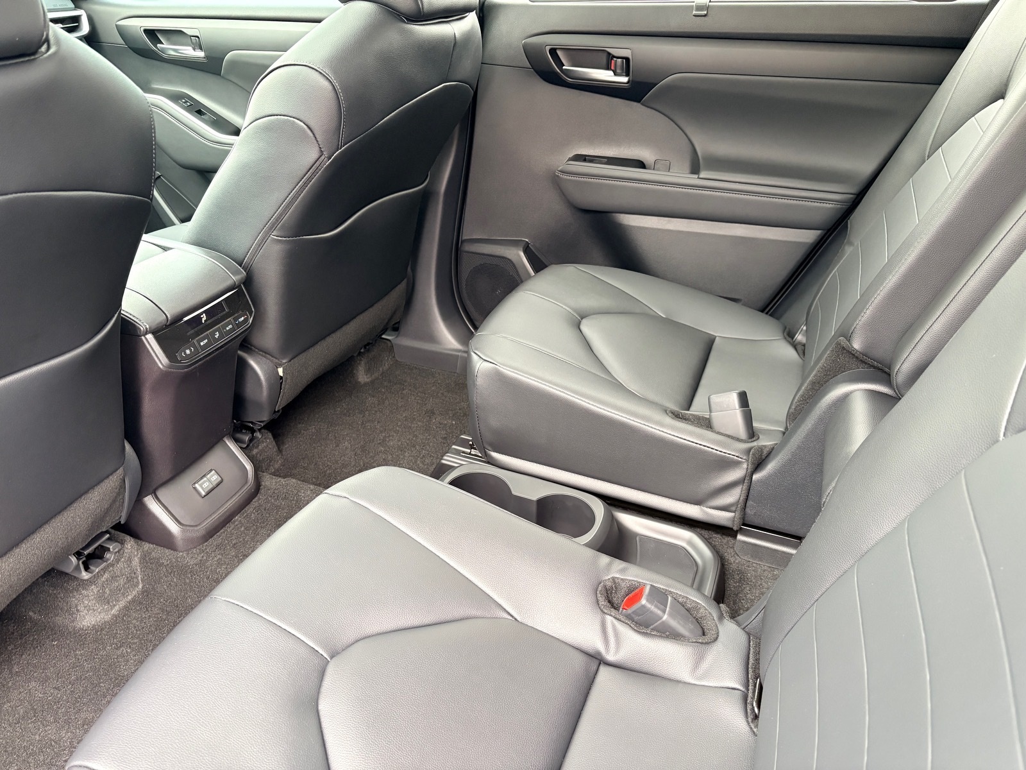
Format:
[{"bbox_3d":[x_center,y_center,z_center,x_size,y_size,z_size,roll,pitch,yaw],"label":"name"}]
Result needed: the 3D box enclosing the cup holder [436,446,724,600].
[{"bbox_3d":[0.068,0.207,0.994,0.405,0.094,0.156,12,32,20],"label":"cup holder"}]

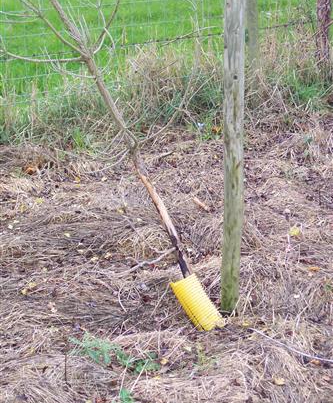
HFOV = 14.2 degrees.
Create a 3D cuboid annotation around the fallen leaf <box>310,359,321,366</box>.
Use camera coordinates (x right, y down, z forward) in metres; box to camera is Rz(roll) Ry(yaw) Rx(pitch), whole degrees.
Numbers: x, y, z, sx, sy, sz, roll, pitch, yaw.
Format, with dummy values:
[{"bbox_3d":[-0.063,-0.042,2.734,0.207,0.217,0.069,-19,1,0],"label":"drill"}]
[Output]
[{"bbox_3d":[0.530,0.572,4.748,0.035,0.011,0.030,0,15,0],"label":"fallen leaf"}]

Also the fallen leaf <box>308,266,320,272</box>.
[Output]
[{"bbox_3d":[0.645,0.292,5.826,0.051,0.013,0.042,0,15,0],"label":"fallen leaf"}]

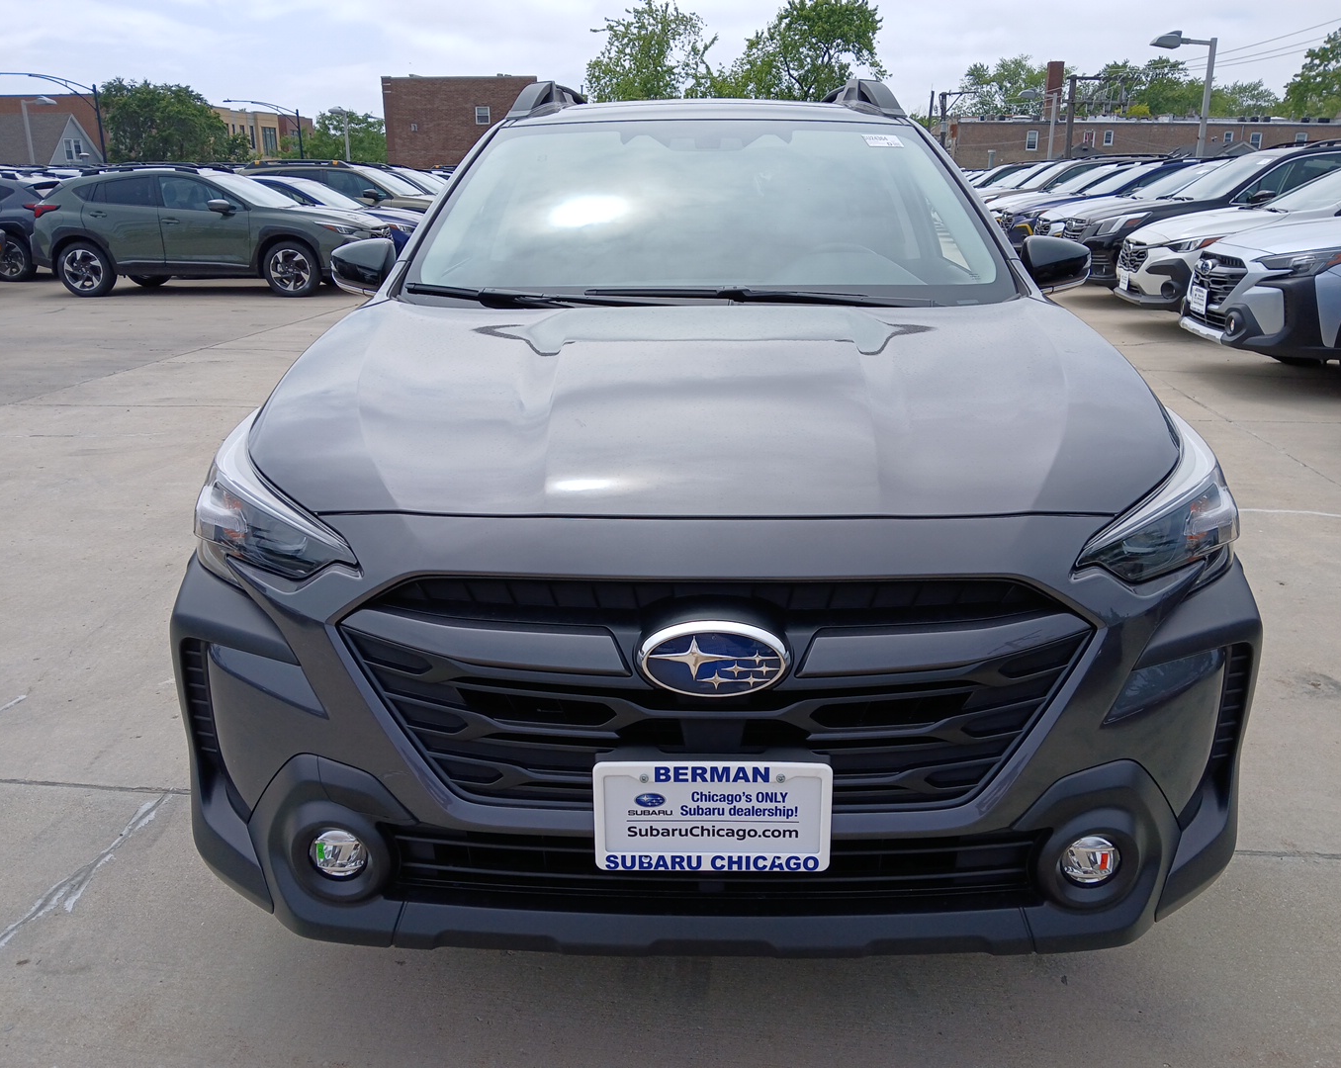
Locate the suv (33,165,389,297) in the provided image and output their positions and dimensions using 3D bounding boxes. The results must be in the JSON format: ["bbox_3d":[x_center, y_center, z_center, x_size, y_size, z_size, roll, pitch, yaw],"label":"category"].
[{"bbox_3d":[-5.929,-3.985,13.995,4.480,1.600,1.800,1,18,5],"label":"suv"}]

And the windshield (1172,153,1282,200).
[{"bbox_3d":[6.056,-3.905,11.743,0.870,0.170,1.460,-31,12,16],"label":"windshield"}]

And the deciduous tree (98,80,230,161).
[{"bbox_3d":[-38.223,-29.953,81.344,8.900,8.510,8.600,0,18,1],"label":"deciduous tree"}]

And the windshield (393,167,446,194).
[{"bbox_3d":[-5.160,-7.265,22.000,0.800,0.520,1.400,1,18,3],"label":"windshield"}]

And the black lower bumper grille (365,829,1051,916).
[{"bbox_3d":[0.058,0.486,1.531,0.930,0.118,0.115,0,18,1],"label":"black lower bumper grille"}]

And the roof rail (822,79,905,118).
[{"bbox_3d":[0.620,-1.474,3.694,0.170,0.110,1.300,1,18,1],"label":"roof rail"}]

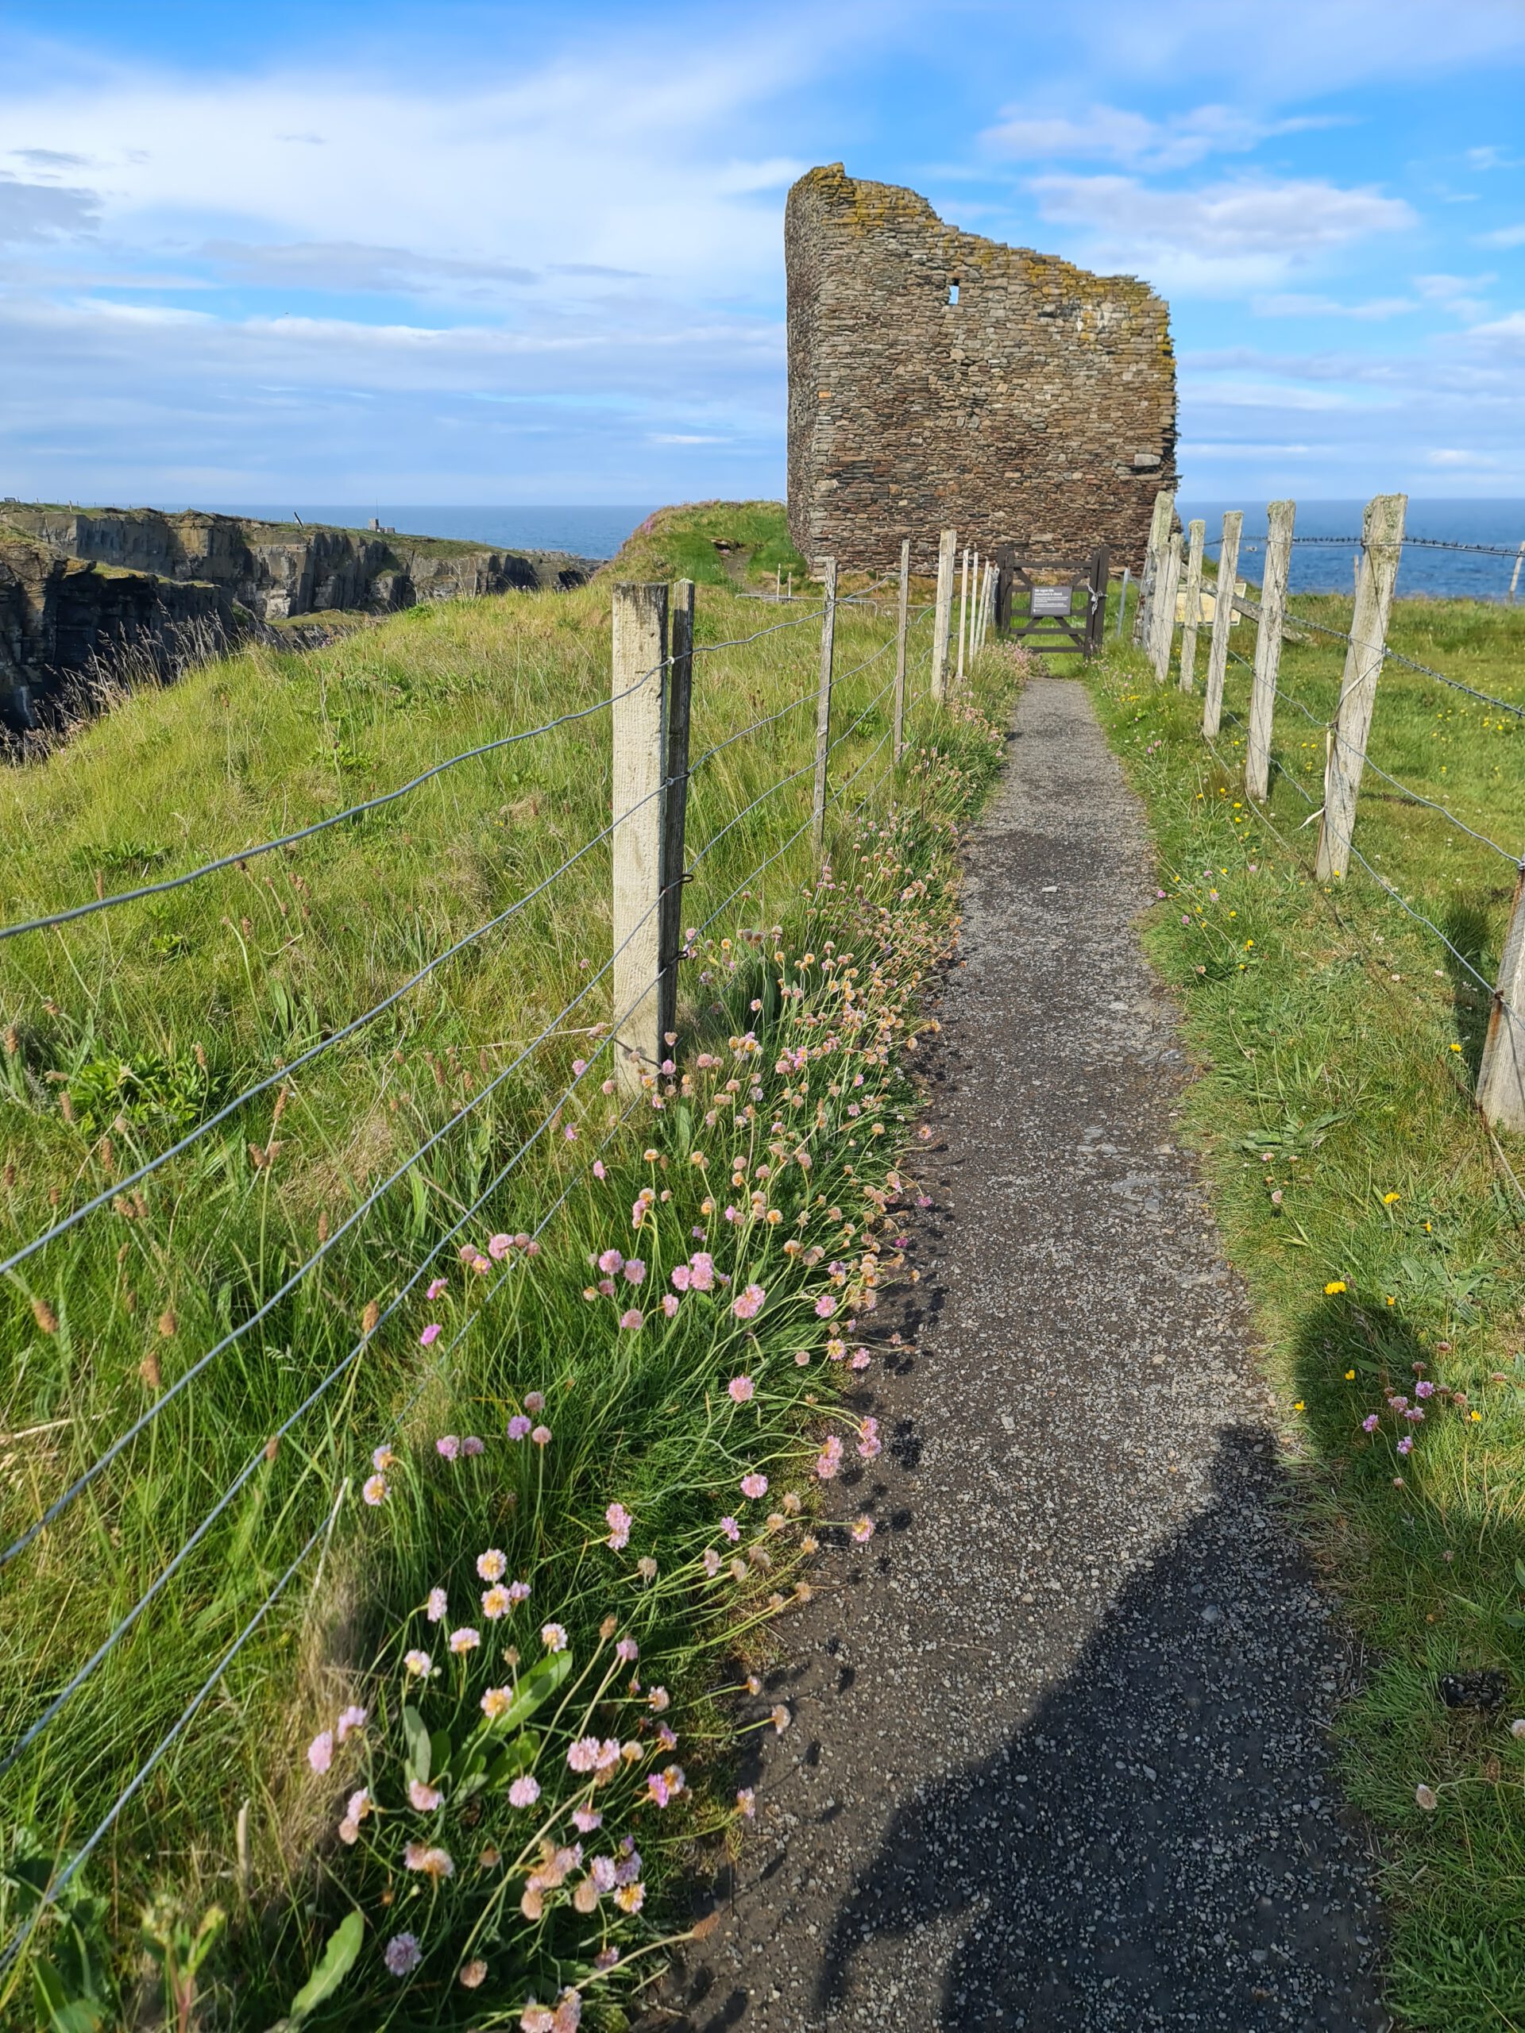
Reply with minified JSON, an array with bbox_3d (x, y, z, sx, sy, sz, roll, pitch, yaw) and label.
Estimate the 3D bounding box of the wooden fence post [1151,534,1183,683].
[{"bbox_3d":[3.486,-3.513,12.641,0.100,1.210,0.100,3,20,10],"label":"wooden fence post"}]

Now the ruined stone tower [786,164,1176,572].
[{"bbox_3d":[5.499,-16.582,38.678,9.250,9.150,6.800,-2,19,-5],"label":"ruined stone tower"}]

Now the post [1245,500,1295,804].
[{"bbox_3d":[2.594,-1.852,7.530,0.108,1.493,0.105,3,20,10],"label":"post"}]

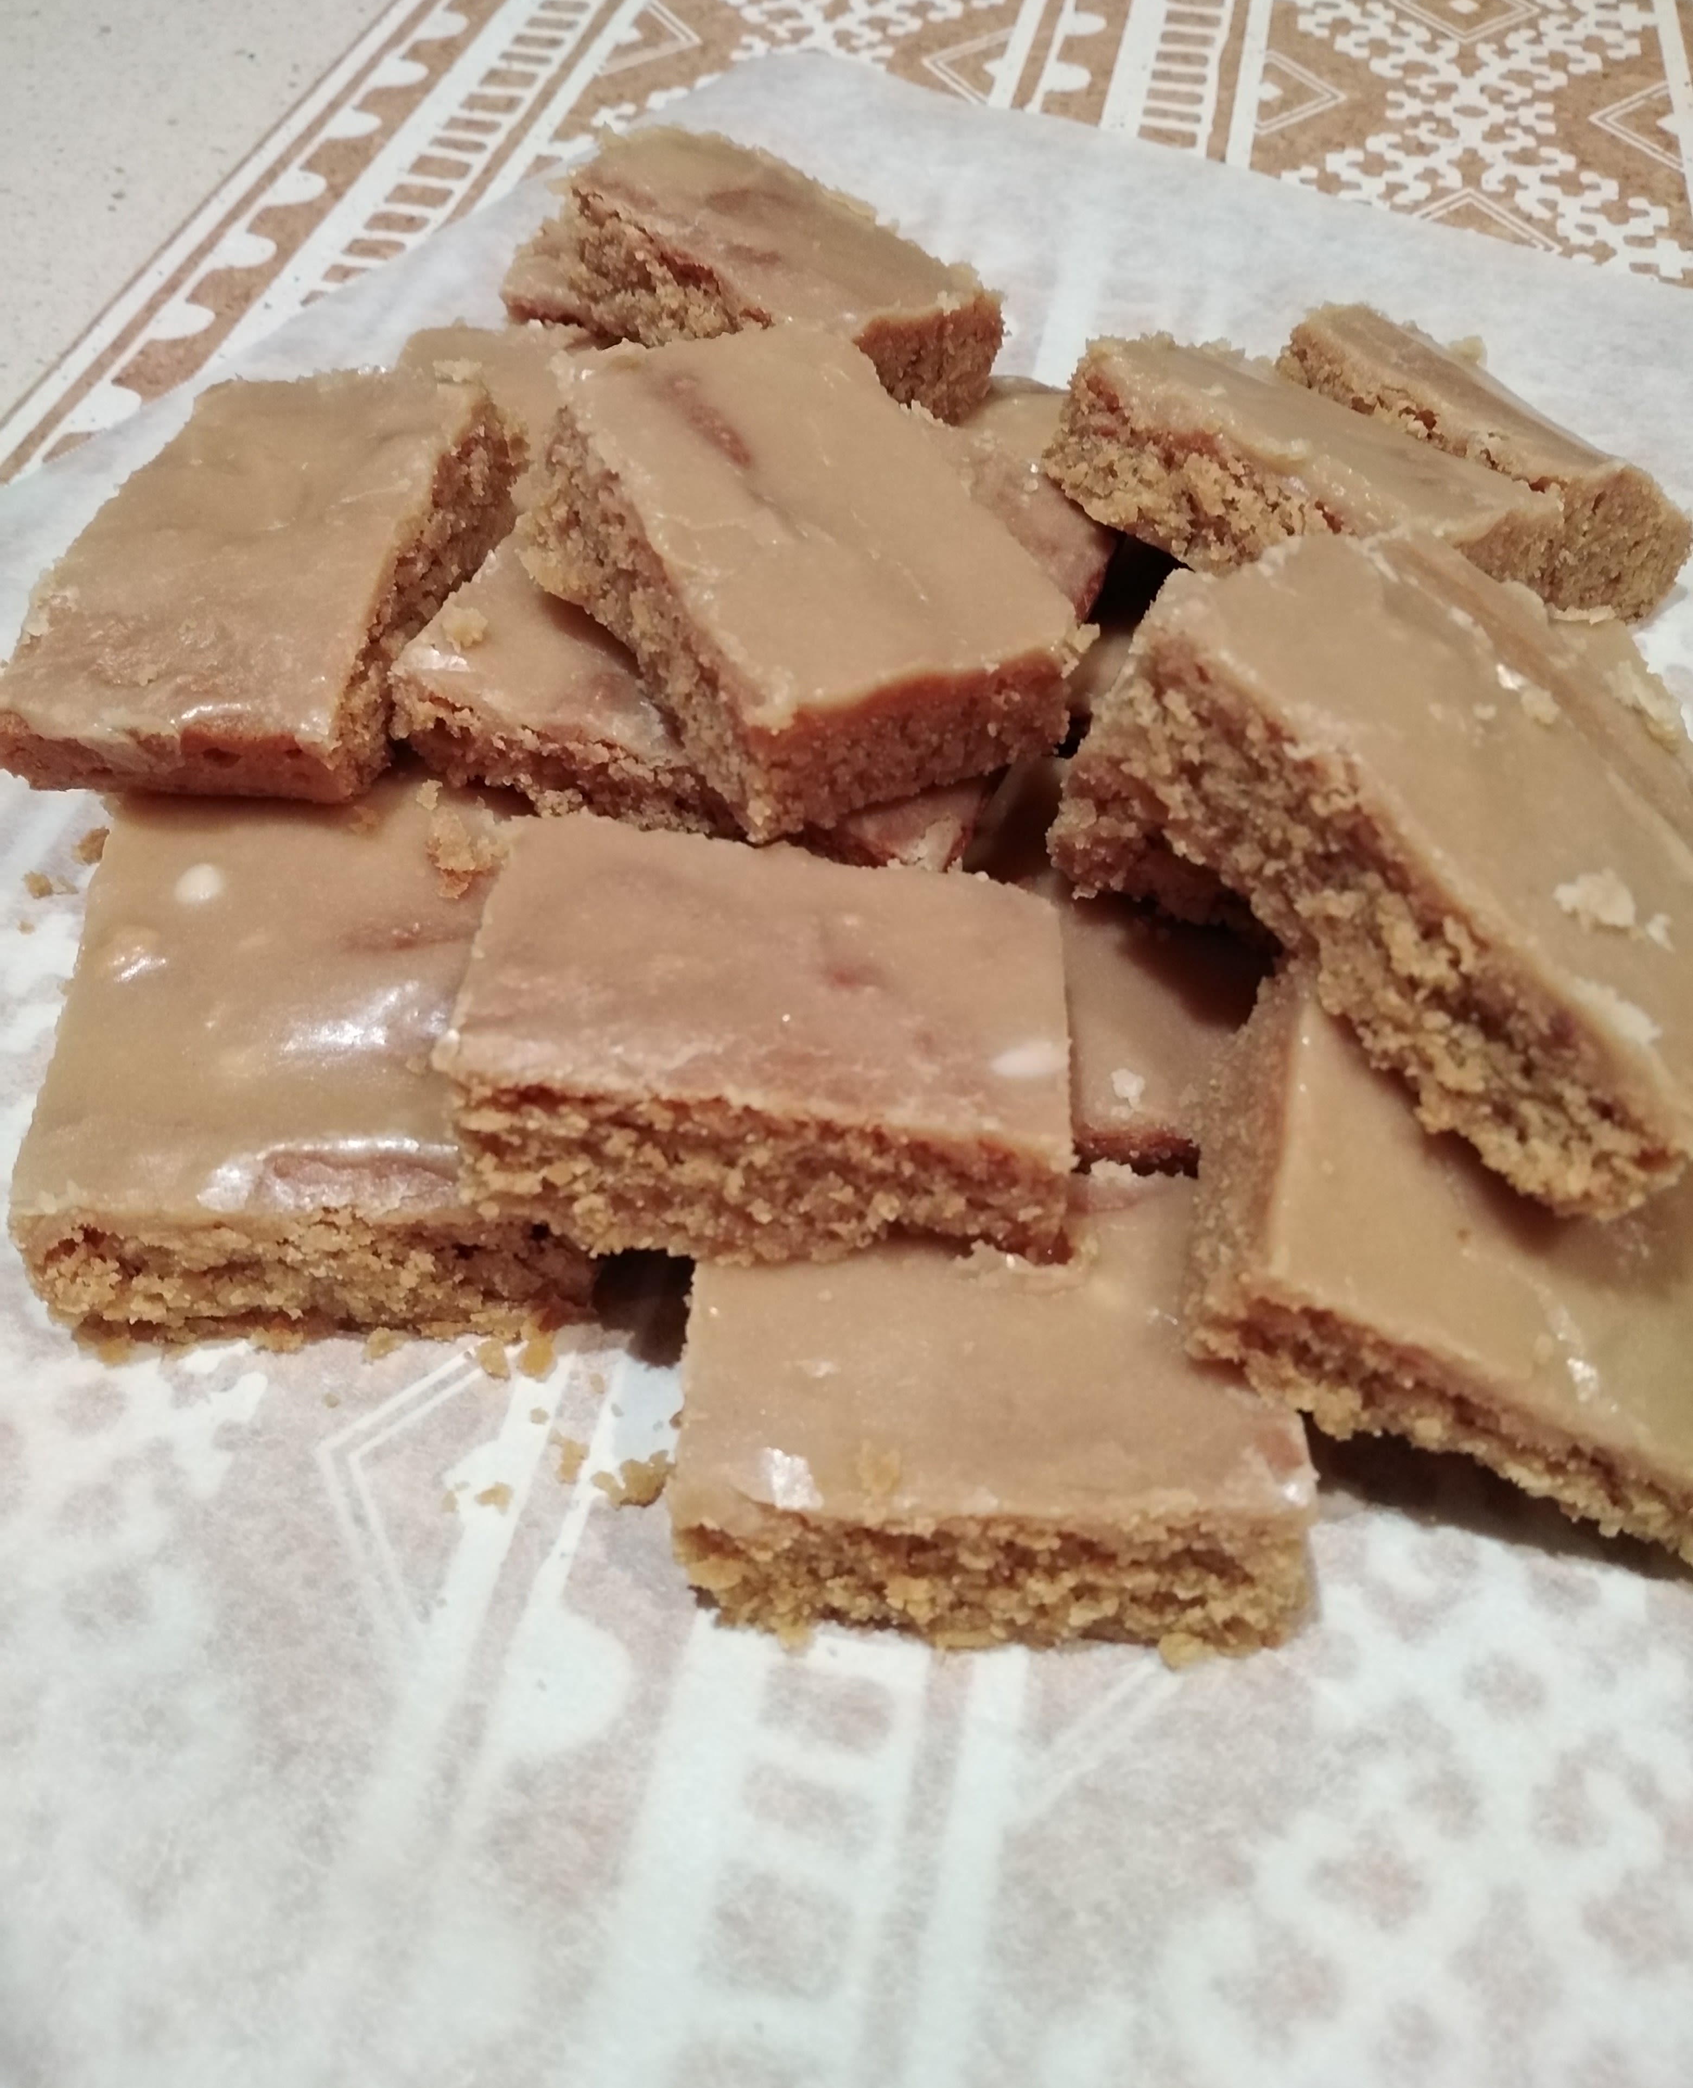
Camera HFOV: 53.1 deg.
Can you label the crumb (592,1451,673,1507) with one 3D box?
[{"bbox_3d":[-0.022,0.043,0.172,0.008,0.006,0.005,-2,52,0],"label":"crumb"}]

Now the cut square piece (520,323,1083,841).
[{"bbox_3d":[-0.005,-0.058,0.206,0.041,0.018,0.060,-19,61,-19],"label":"cut square piece"}]

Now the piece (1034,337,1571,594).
[{"bbox_3d":[0.061,-0.076,0.233,0.030,0.016,0.063,-22,48,-26],"label":"piece"}]

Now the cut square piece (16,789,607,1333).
[{"bbox_3d":[-0.057,-0.002,0.196,0.055,0.024,0.066,0,53,-7],"label":"cut square piece"}]

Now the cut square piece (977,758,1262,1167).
[{"bbox_3d":[0.043,-0.005,0.197,0.054,0.023,0.054,1,52,2],"label":"cut square piece"}]

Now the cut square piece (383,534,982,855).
[{"bbox_3d":[-0.011,-0.046,0.226,0.078,0.018,0.053,23,57,17],"label":"cut square piece"}]

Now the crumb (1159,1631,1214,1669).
[{"bbox_3d":[0.032,0.057,0.161,0.005,0.004,0.003,-2,52,0],"label":"crumb"}]

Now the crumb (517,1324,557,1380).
[{"bbox_3d":[-0.033,0.033,0.182,0.004,0.003,0.005,-2,52,0],"label":"crumb"}]

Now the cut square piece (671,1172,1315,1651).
[{"bbox_3d":[0.013,0.035,0.165,0.054,0.026,0.035,-1,51,2],"label":"cut square piece"}]

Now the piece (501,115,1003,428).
[{"bbox_3d":[-0.011,-0.116,0.265,0.032,0.021,0.057,-35,63,-22],"label":"piece"}]

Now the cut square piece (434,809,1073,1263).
[{"bbox_3d":[-0.008,0.001,0.162,0.054,0.022,0.031,7,46,-4],"label":"cut square piece"}]

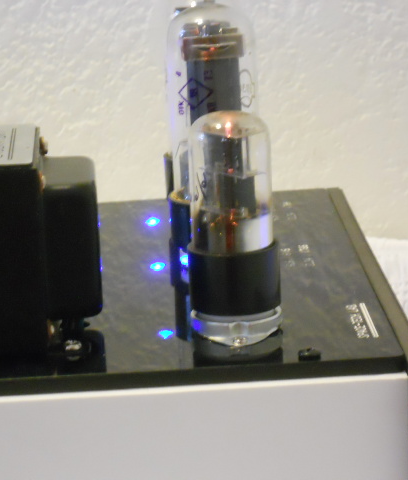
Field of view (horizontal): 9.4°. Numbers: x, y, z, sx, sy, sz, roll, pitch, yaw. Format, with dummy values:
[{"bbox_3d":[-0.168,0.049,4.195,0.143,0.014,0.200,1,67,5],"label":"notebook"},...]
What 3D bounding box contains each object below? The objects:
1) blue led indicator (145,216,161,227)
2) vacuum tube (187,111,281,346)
[{"bbox_3d":[-0.022,-0.008,1.060,0.006,0.003,0.006,-3,13,-2],"label":"blue led indicator"},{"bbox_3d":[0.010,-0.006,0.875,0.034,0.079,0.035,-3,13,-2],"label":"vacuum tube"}]

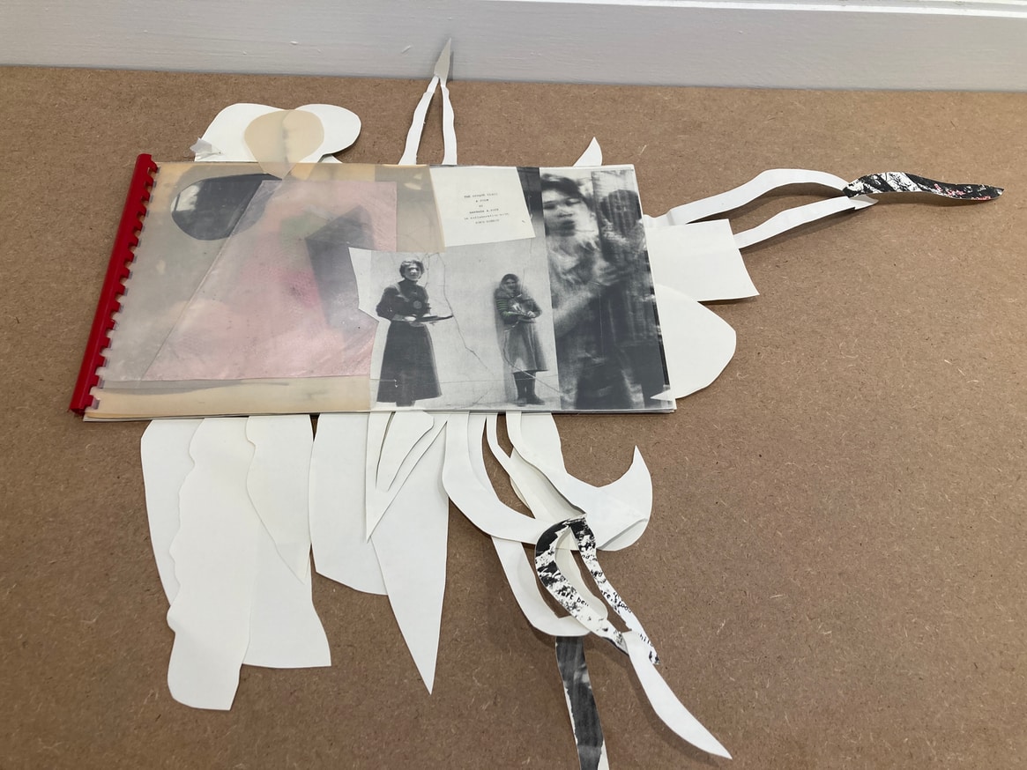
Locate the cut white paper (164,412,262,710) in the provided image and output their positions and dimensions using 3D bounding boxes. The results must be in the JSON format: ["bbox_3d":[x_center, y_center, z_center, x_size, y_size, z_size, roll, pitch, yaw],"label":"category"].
[{"bbox_3d":[-0.165,0.092,0.456,0.044,0.005,0.171,-7,58,-7],"label":"cut white paper"}]

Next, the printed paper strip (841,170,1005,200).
[{"bbox_3d":[0.311,-0.150,0.629,0.131,0.013,0.020,-4,58,-5],"label":"printed paper strip"}]

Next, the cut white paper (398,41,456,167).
[{"bbox_3d":[-0.066,-0.219,0.641,0.044,0.036,0.107,-1,57,-3],"label":"cut white paper"}]

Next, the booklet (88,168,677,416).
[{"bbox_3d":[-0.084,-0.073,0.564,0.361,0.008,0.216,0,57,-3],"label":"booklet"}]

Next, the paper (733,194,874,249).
[{"bbox_3d":[0.213,-0.123,0.608,0.120,0.010,0.017,-18,60,-14],"label":"paper"}]

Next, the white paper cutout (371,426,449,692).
[{"bbox_3d":[-0.059,0.089,0.463,0.042,0.004,0.159,0,57,-3],"label":"white paper cutout"}]

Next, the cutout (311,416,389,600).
[{"bbox_3d":[-0.095,0.066,0.476,0.045,0.004,0.115,-3,58,-5],"label":"cutout"}]

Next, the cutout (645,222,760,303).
[{"bbox_3d":[0.129,-0.087,0.584,0.066,0.006,0.074,-4,58,-5],"label":"cutout"}]

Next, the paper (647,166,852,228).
[{"bbox_3d":[0.173,-0.140,0.615,0.161,0.013,0.029,-12,59,-10],"label":"paper"}]

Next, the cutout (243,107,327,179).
[{"bbox_3d":[-0.175,-0.183,0.630,0.060,0.005,0.077,0,57,-3],"label":"cutout"}]

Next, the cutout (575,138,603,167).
[{"bbox_3d":[0.057,-0.180,0.641,0.023,0.004,0.033,0,57,-3],"label":"cutout"}]

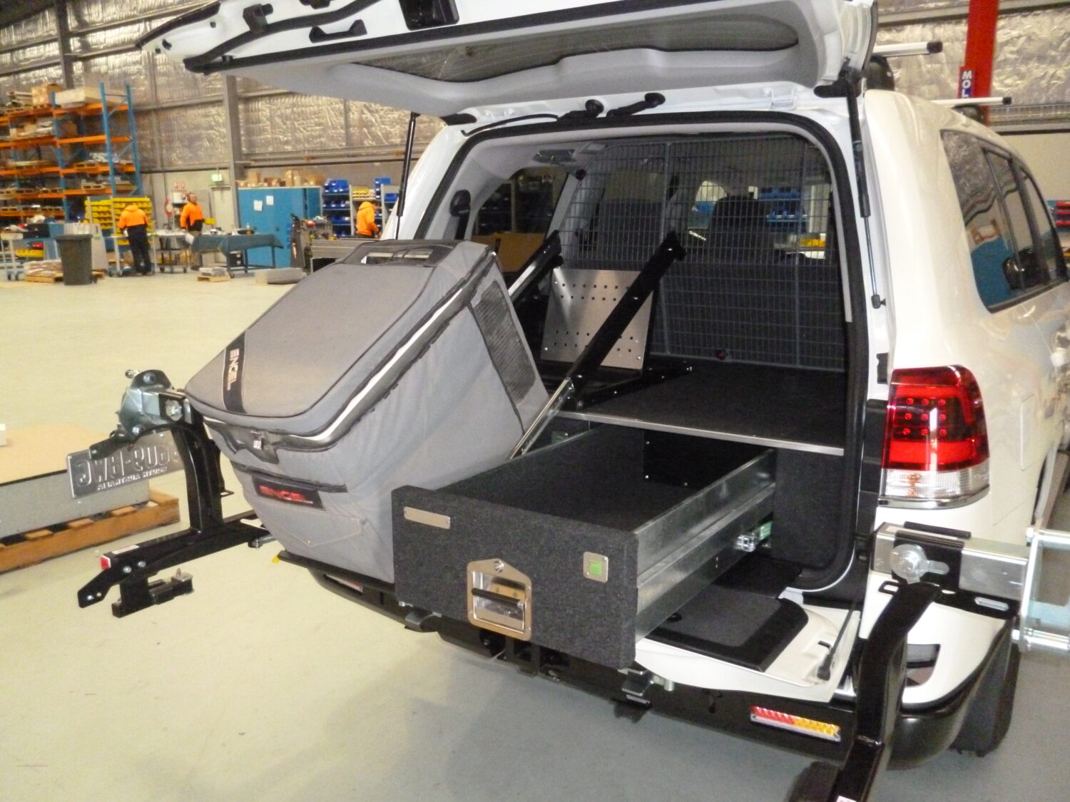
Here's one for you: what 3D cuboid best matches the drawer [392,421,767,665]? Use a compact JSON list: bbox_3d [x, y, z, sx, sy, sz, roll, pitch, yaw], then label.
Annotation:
[{"bbox_3d":[0.241,0.268,2.244,0.615,0.267,1.084,6,12,34],"label":"drawer"}]

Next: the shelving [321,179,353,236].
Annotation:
[{"bbox_3d":[-4.273,-3.889,19.520,1.020,1.926,0.450,9,16,34],"label":"shelving"}]

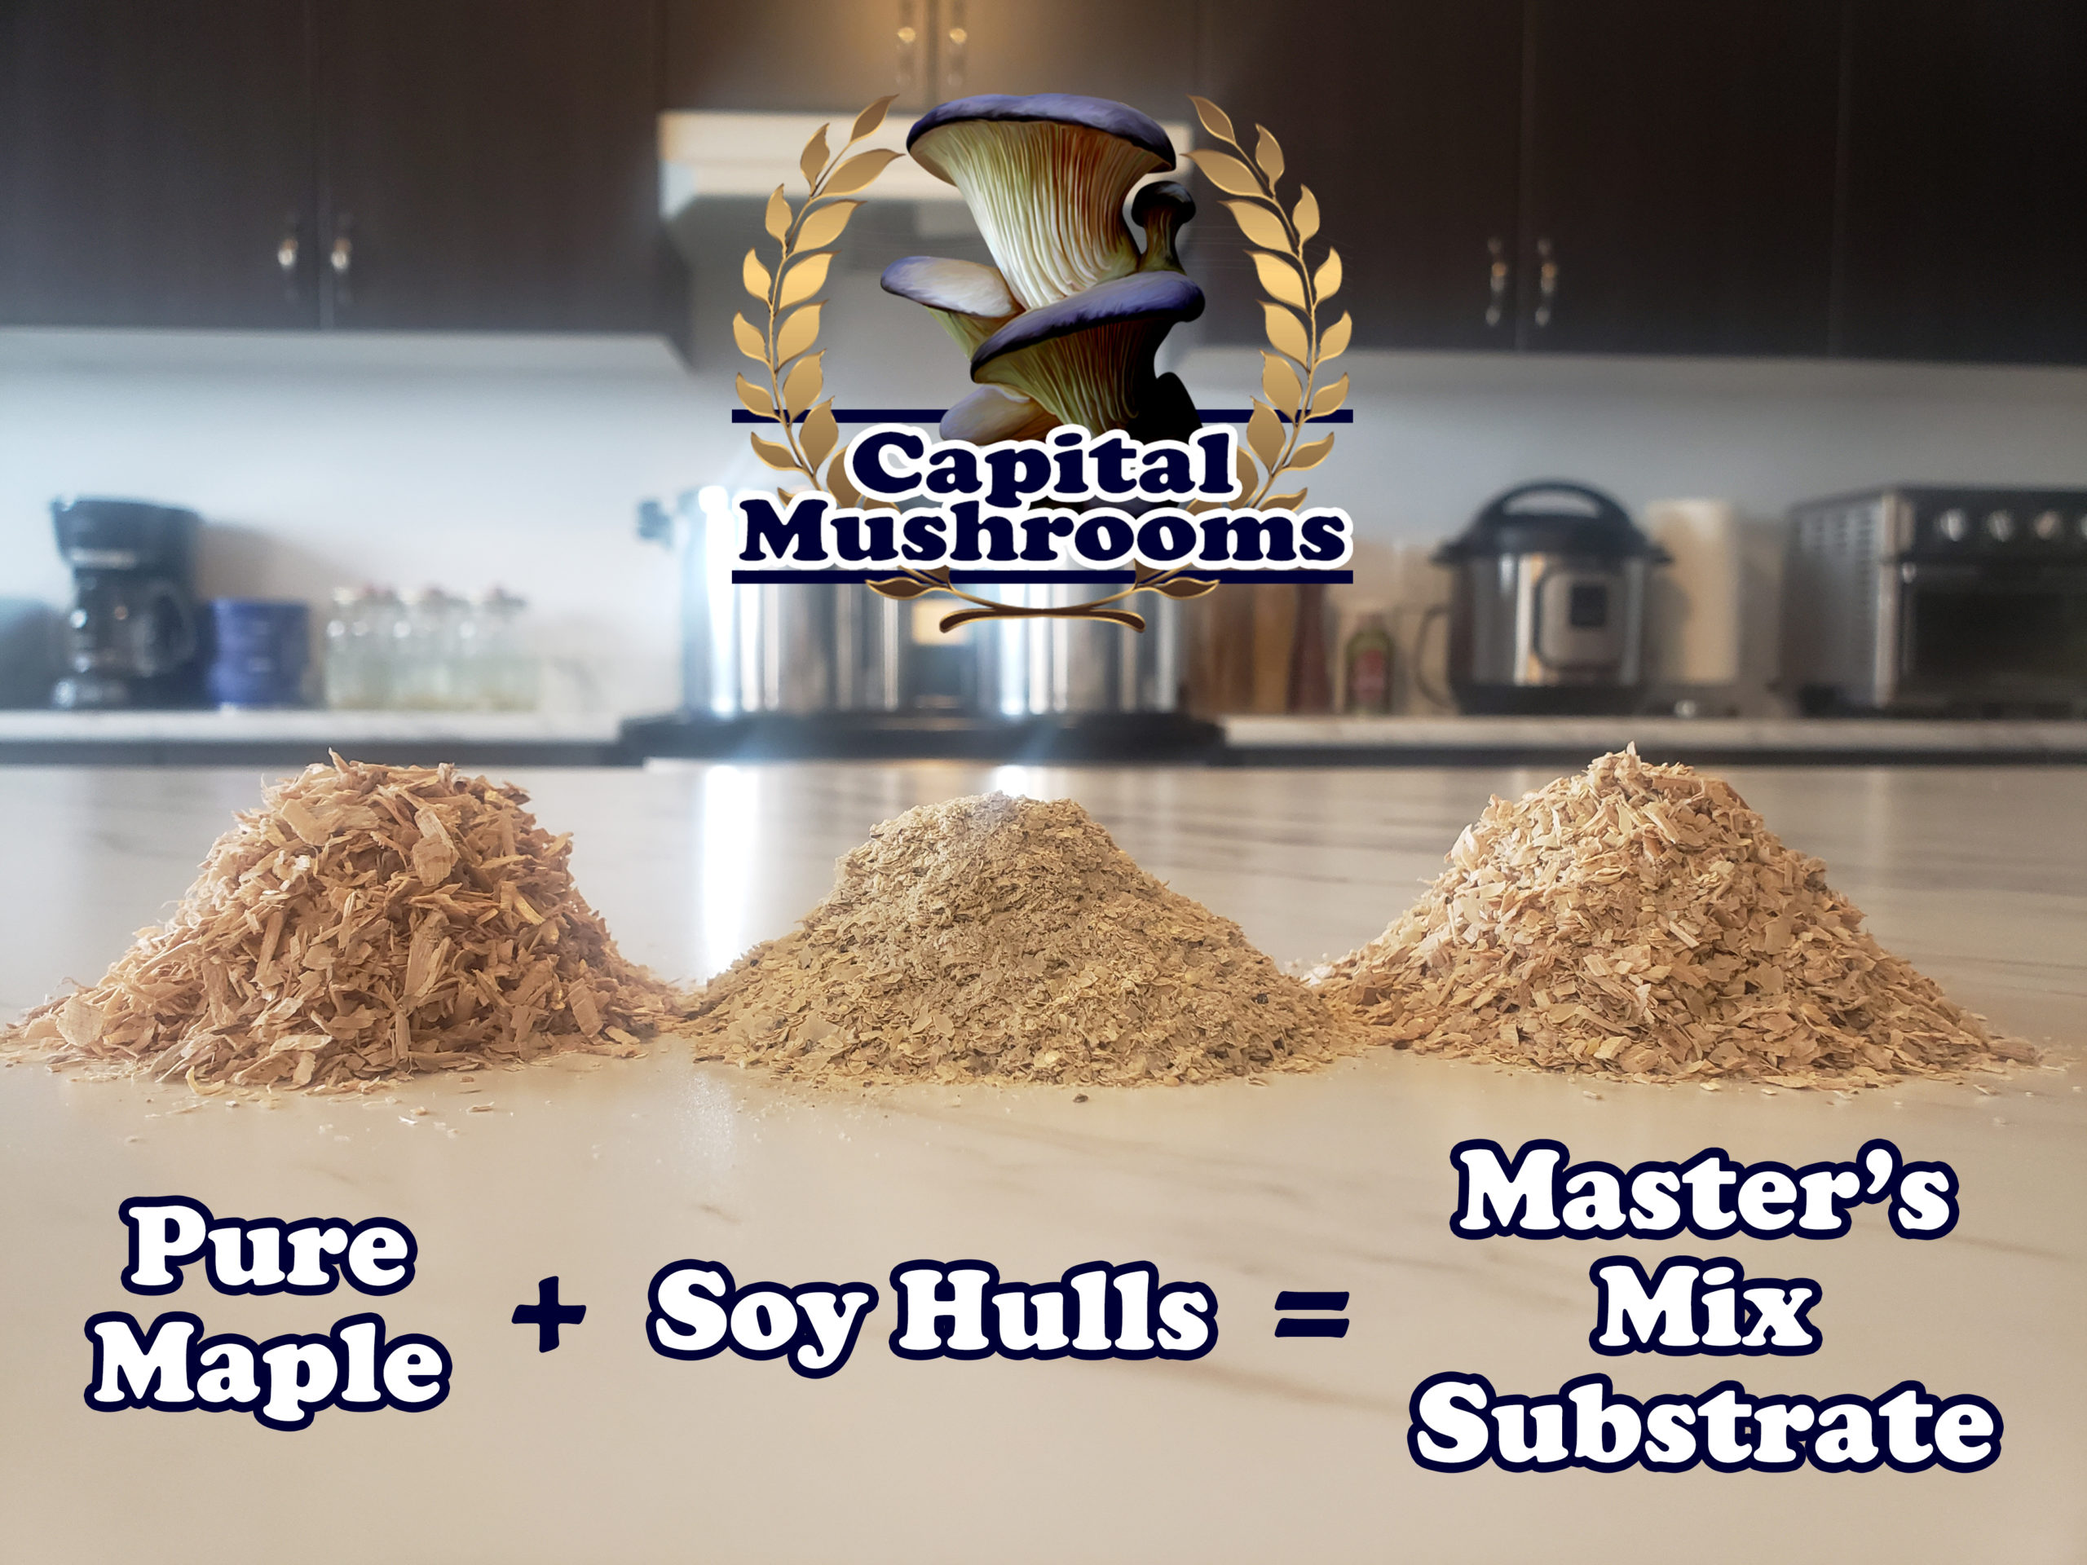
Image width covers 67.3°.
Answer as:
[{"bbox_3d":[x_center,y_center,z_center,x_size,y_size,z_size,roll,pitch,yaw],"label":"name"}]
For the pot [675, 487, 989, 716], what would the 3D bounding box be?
[{"bbox_3d":[-0.302,-0.252,2.168,0.380,0.315,0.350,0,4,0],"label":"pot"}]

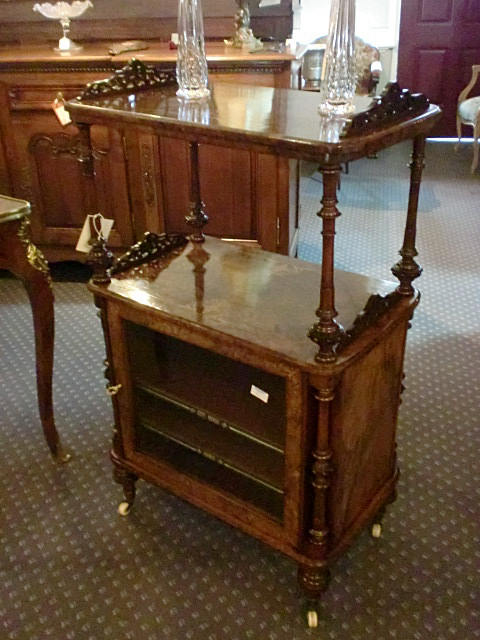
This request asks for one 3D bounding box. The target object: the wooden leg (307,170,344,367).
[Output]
[{"bbox_3d":[0.139,-0.079,1.025,0.060,0.330,0.060,-1,28,1],"label":"wooden leg"}]

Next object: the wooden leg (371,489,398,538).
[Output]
[{"bbox_3d":[0.355,0.477,1.594,0.066,0.168,0.066,19,34,34],"label":"wooden leg"}]

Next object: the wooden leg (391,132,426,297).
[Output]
[{"bbox_3d":[0.328,-0.195,1.238,0.060,0.325,0.060,19,34,34],"label":"wooden leg"}]

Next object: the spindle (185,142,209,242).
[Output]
[{"bbox_3d":[-0.105,-0.346,1.550,0.060,0.325,0.060,-1,28,1],"label":"spindle"}]

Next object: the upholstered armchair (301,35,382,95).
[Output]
[{"bbox_3d":[0.732,-1.769,5.067,0.650,0.880,0.620,1,28,4],"label":"upholstered armchair"}]

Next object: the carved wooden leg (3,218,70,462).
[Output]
[{"bbox_3d":[-0.526,0.089,1.742,0.120,0.748,0.095,-8,29,-12],"label":"carved wooden leg"}]

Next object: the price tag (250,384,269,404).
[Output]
[{"bbox_3d":[0.038,0.141,1.232,0.039,0.018,0.002,31,41,26],"label":"price tag"}]

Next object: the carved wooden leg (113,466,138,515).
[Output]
[{"bbox_3d":[-0.297,0.444,1.695,0.066,0.168,0.066,-1,28,1],"label":"carved wooden leg"}]

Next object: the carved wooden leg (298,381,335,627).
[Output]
[{"bbox_3d":[0.156,0.388,1.272,0.066,0.641,0.066,19,34,34],"label":"carved wooden leg"}]

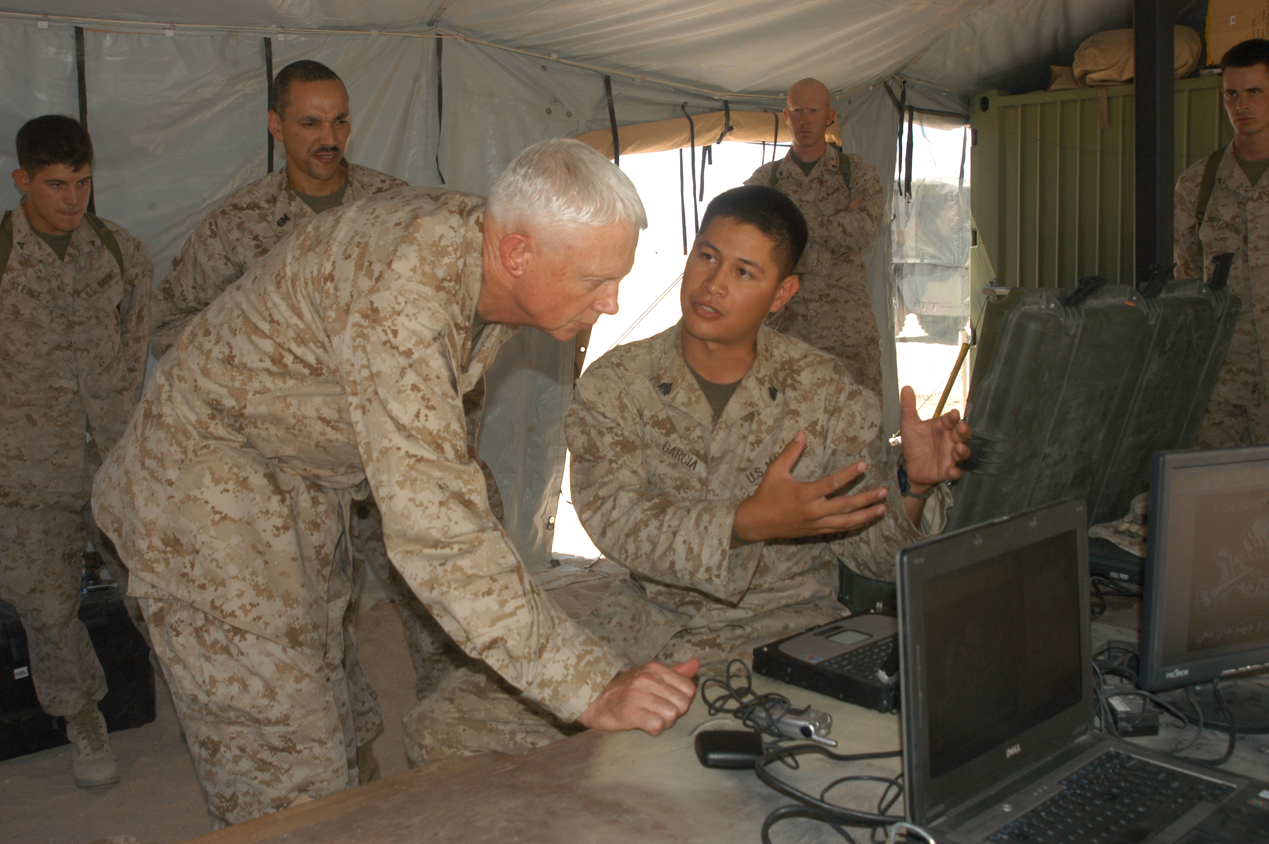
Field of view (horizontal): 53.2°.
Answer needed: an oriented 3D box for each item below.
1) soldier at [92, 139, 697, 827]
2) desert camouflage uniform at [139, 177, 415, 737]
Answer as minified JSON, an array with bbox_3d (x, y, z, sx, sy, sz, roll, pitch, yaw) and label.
[{"bbox_3d":[-0.341,0.387,1.821,0.880,1.490,0.580,0,8,8],"label":"soldier"},{"bbox_3d":[-0.700,0.122,2.937,0.660,1.420,0.380,-4,9,-22],"label":"desert camouflage uniform"}]

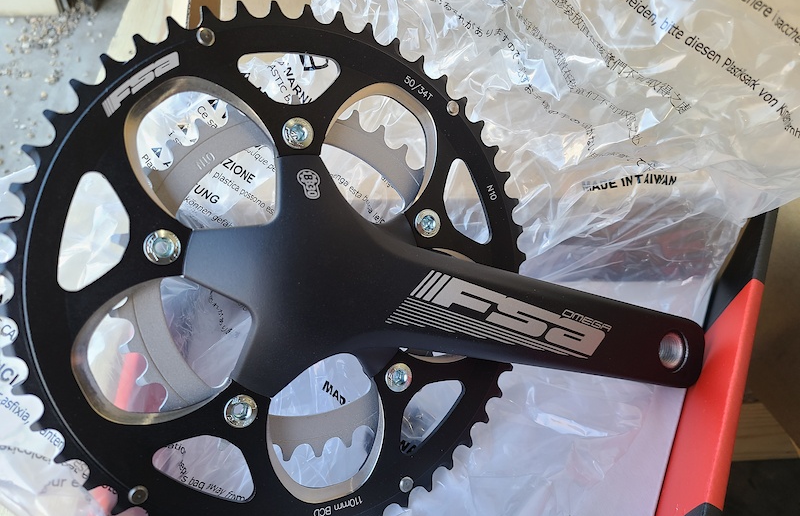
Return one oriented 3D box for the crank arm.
[{"bbox_3d":[0.065,0.030,0.267,0.173,0.037,0.018,13,-5,-22],"label":"crank arm"}]

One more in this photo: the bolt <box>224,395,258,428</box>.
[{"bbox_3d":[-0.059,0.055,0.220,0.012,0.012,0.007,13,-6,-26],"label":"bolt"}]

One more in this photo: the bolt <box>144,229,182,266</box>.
[{"bbox_3d":[-0.083,-0.004,0.208,0.012,0.012,0.007,13,-6,-26],"label":"bolt"}]

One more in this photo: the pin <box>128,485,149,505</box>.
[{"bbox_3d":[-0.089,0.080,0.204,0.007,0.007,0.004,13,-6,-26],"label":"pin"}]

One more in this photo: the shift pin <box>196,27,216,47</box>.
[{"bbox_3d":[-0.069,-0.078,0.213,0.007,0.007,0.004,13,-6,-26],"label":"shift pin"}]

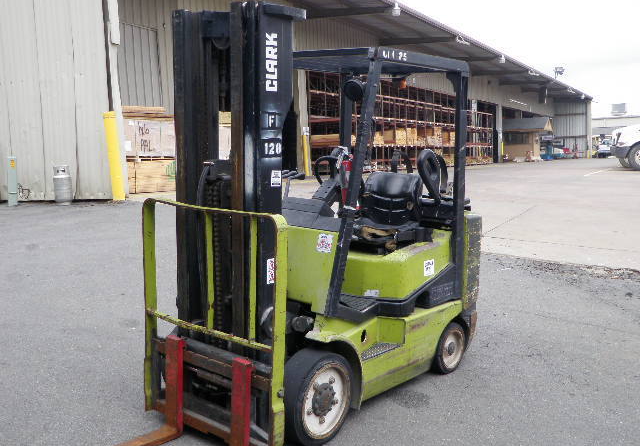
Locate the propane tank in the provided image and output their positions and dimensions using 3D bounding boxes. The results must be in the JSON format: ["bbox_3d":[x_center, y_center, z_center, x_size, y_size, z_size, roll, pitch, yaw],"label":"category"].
[{"bbox_3d":[-4.410,-0.642,11.400,0.310,0.675,0.310,1,6,29],"label":"propane tank"}]

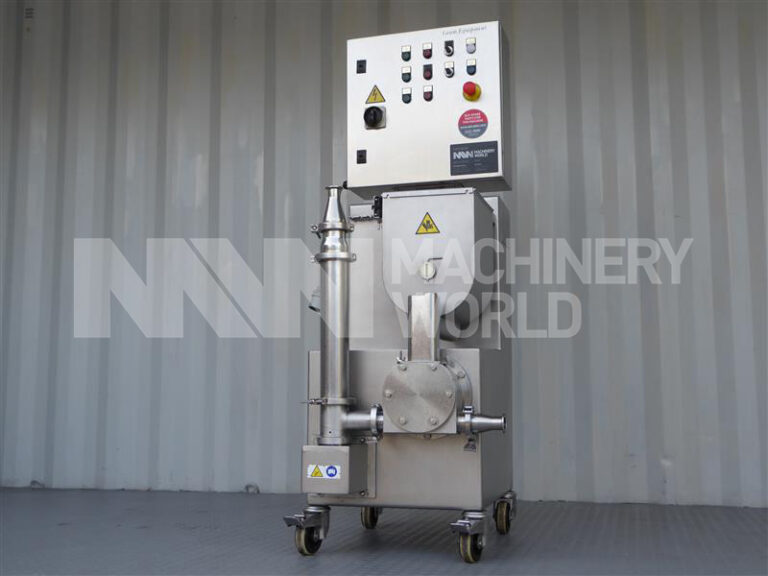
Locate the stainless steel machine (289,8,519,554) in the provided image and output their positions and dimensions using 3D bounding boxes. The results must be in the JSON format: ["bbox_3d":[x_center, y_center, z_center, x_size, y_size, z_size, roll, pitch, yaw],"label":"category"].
[{"bbox_3d":[0.068,-0.044,2.797,0.649,1.598,0.784,-2,-7,16],"label":"stainless steel machine"}]

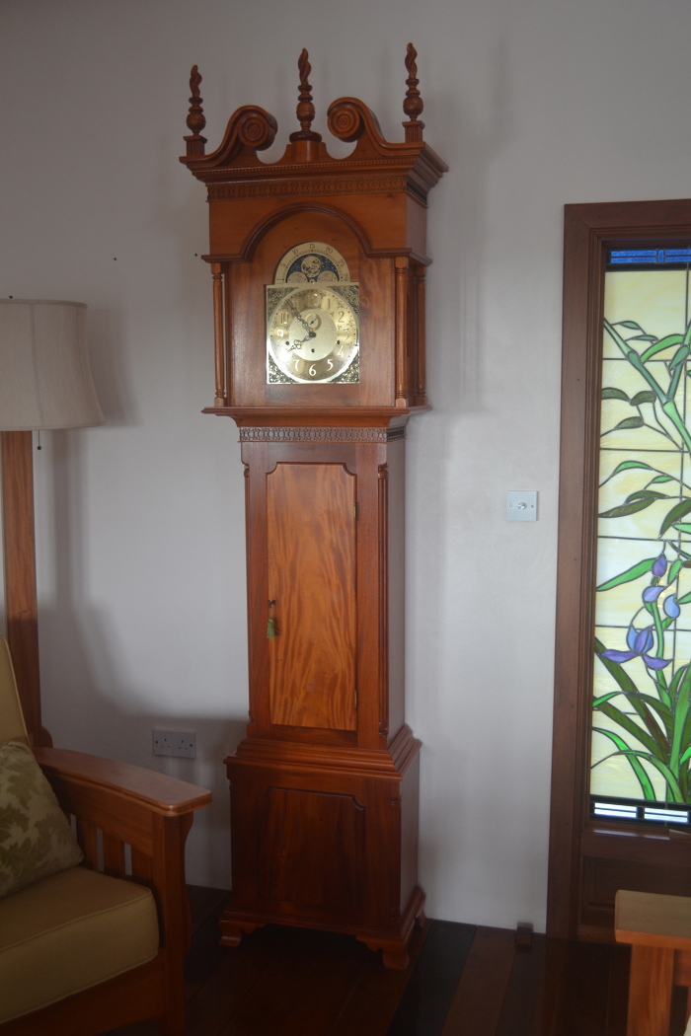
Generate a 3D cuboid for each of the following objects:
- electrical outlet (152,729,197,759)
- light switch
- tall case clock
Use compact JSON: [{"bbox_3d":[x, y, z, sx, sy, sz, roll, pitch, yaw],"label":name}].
[{"bbox_3d":[-0.546,0.726,3.318,0.147,0.086,0.012,2,8,15],"label":"electrical outlet"},{"bbox_3d":[0.498,-0.033,2.920,0.086,0.086,0.016,2,8,15],"label":"light switch"},{"bbox_3d":[-0.070,0.017,2.915,0.652,2.465,0.342,2,8,15],"label":"tall case clock"}]

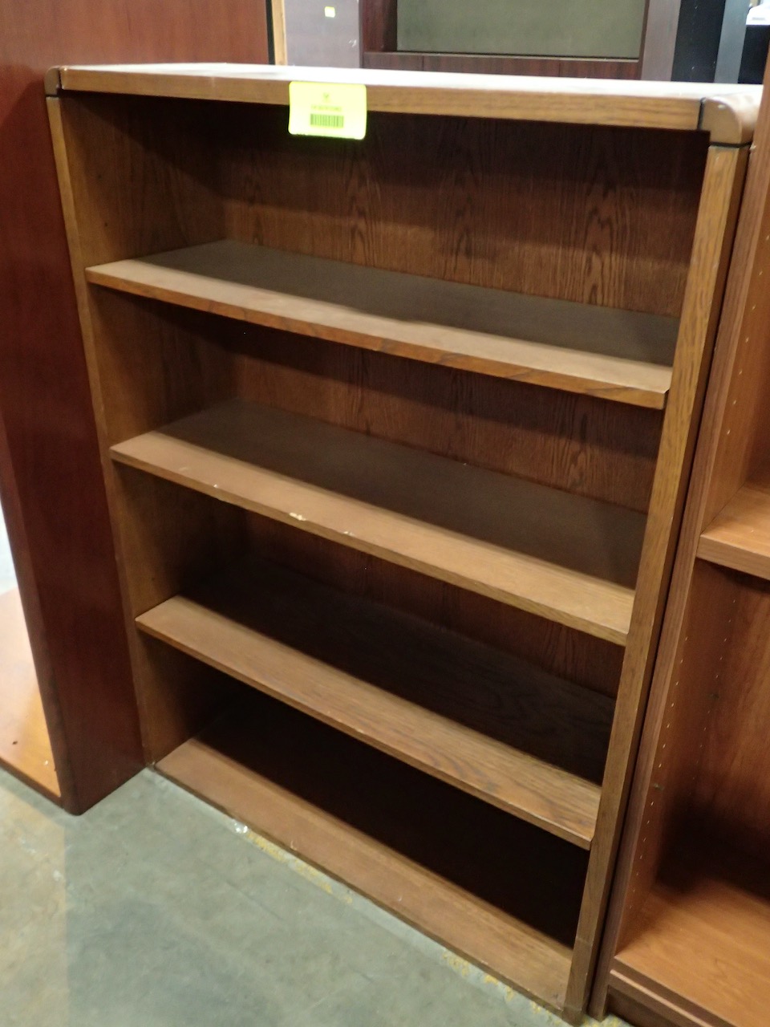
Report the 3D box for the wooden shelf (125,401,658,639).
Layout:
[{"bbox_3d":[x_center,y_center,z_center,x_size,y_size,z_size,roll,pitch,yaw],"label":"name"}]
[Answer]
[{"bbox_3d":[-0.001,-0.031,1.316,0.860,0.019,0.289,18,33,30],"label":"wooden shelf"}]

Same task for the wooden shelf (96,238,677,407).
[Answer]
[{"bbox_3d":[0.003,-0.281,1.184,0.860,0.019,0.289,18,33,30],"label":"wooden shelf"}]

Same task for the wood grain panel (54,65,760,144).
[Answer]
[{"bbox_3d":[0.019,-0.511,1.083,0.908,0.036,0.339,18,33,30],"label":"wood grain panel"}]

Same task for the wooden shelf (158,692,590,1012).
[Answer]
[{"bbox_3d":[-0.009,0.564,1.632,0.860,0.019,0.289,18,33,30],"label":"wooden shelf"}]

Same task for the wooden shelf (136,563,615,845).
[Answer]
[{"bbox_3d":[-0.005,0.258,1.470,0.860,0.019,0.289,18,33,30],"label":"wooden shelf"}]

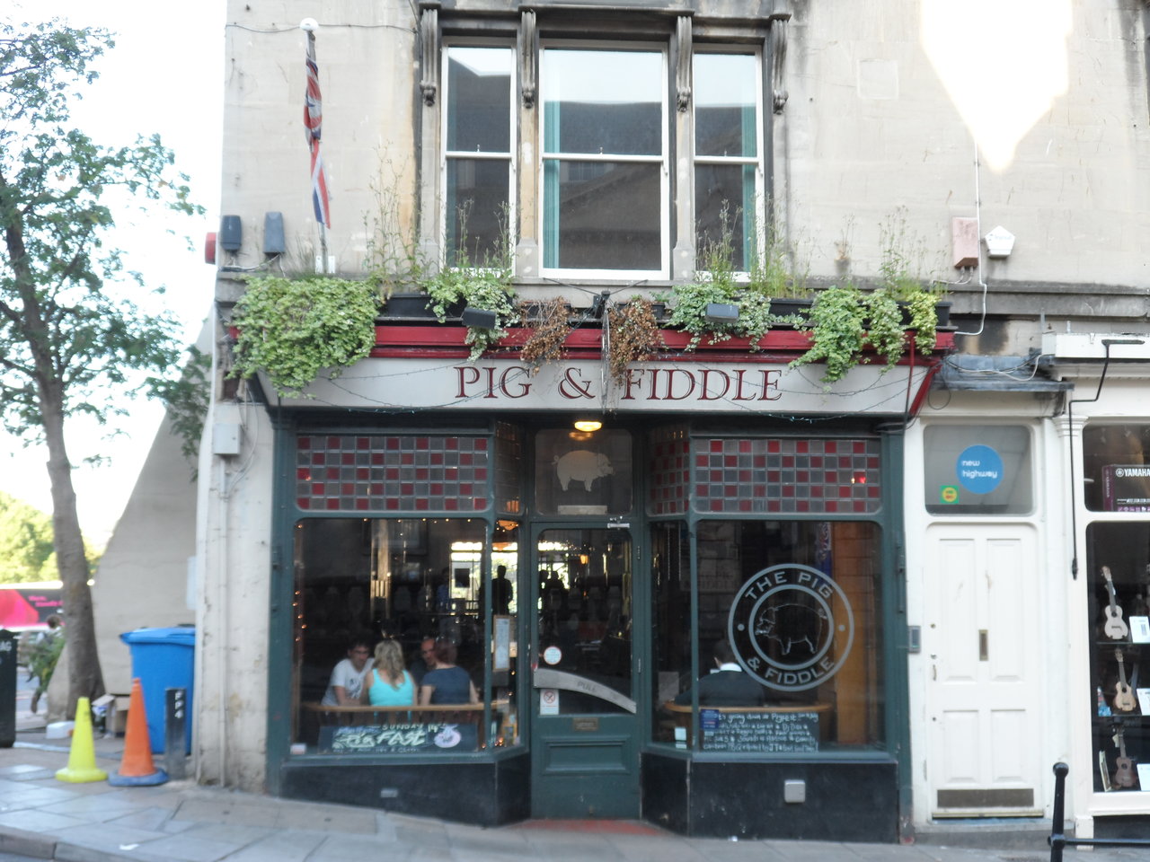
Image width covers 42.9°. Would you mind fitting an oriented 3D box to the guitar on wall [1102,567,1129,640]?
[{"bbox_3d":[4.047,1.295,10.947,0.180,0.560,0.070,0,-23,-4],"label":"guitar on wall"}]

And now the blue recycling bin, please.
[{"bbox_3d":[-3.514,2.235,12.606,0.700,1.050,0.570,0,-7,-4],"label":"blue recycling bin"}]

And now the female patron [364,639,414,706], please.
[{"bbox_3d":[-1.425,2.223,11.247,0.460,1.240,0.680,0,-7,-4],"label":"female patron"}]

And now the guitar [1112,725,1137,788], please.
[{"bbox_3d":[4.093,2.422,10.872,0.170,0.470,0.070,0,-12,-4],"label":"guitar"}]

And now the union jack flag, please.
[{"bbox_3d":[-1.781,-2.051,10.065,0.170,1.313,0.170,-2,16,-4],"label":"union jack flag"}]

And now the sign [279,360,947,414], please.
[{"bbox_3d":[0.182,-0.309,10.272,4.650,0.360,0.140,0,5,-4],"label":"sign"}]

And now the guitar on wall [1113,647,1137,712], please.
[{"bbox_3d":[4.117,1.872,10.937,0.170,0.480,0.070,0,-15,-4],"label":"guitar on wall"}]

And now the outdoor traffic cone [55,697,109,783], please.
[{"bbox_3d":[-3.409,2.139,10.102,0.355,0.530,0.355,2,-7,-18],"label":"outdoor traffic cone"}]

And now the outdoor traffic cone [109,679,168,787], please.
[{"bbox_3d":[-3.045,2.100,10.183,0.385,0.700,0.385,2,-7,-16],"label":"outdoor traffic cone"}]

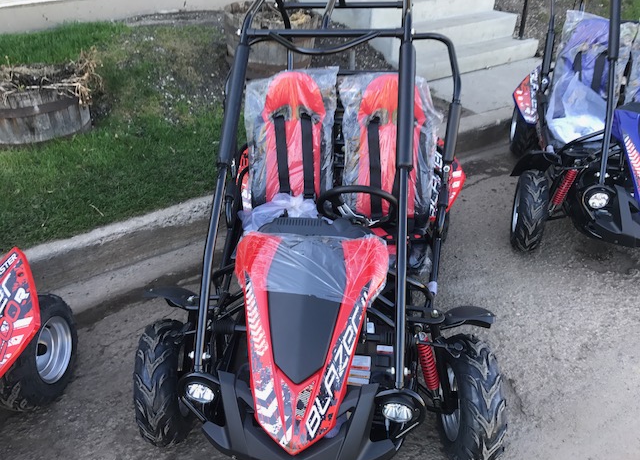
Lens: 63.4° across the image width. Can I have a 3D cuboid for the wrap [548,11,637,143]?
[{"bbox_3d":[1.572,-0.882,3.023,0.383,0.684,0.453,7,33,14],"label":"wrap"}]

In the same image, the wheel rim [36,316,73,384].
[{"bbox_3d":[-1.016,0.450,1.868,0.248,0.248,0.150,22,32,33],"label":"wheel rim"}]

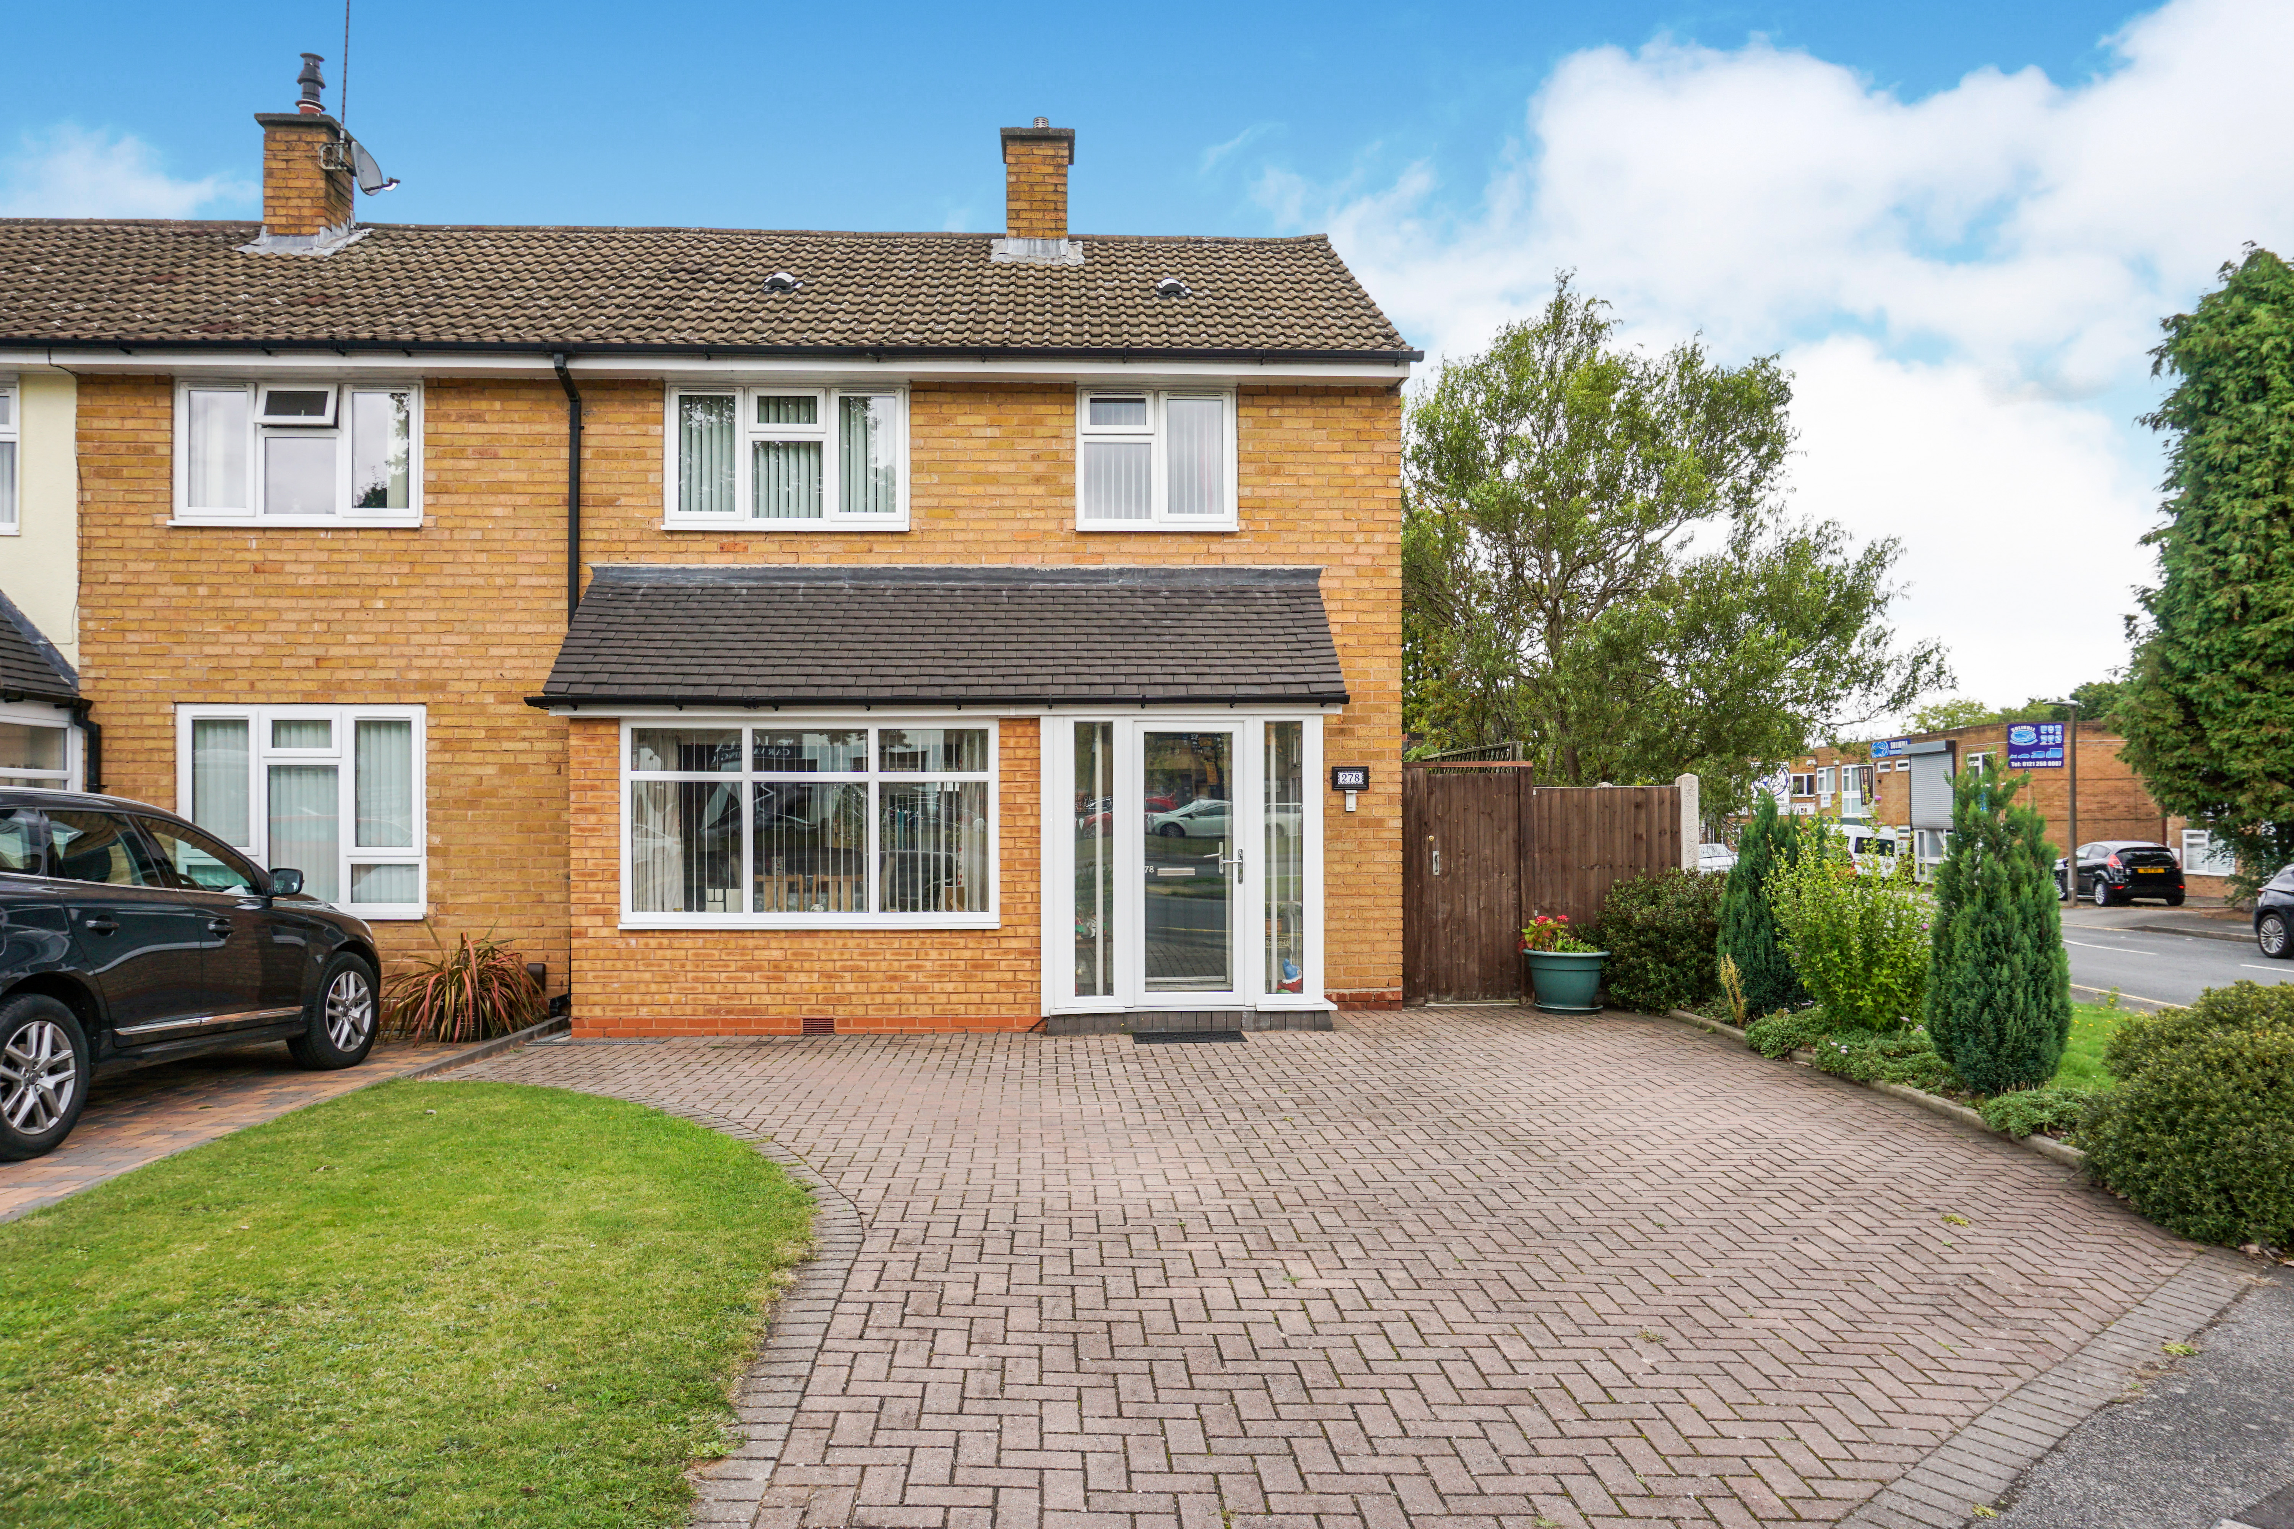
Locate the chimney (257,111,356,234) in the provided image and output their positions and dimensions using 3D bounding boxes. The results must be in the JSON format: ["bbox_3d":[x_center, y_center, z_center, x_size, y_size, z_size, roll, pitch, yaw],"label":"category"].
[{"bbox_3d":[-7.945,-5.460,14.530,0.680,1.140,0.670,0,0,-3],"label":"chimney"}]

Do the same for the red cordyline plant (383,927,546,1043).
[{"bbox_3d":[-4.889,1.579,10.950,1.150,0.840,1.000,0,0,-3],"label":"red cordyline plant"}]

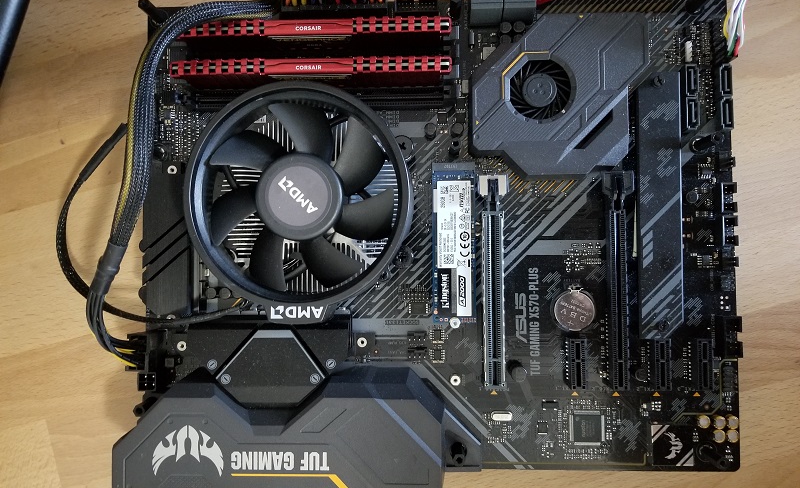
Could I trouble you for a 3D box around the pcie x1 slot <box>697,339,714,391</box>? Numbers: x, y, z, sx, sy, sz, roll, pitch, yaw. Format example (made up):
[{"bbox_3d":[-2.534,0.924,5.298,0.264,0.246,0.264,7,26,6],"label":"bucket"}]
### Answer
[{"bbox_3d":[0.149,0.059,0.298,0.008,0.011,0.025,0,87,2],"label":"pcie x1 slot"}]

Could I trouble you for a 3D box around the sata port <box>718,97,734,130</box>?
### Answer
[{"bbox_3d":[0.164,-0.065,0.305,0.006,0.009,0.016,0,87,2],"label":"sata port"}]

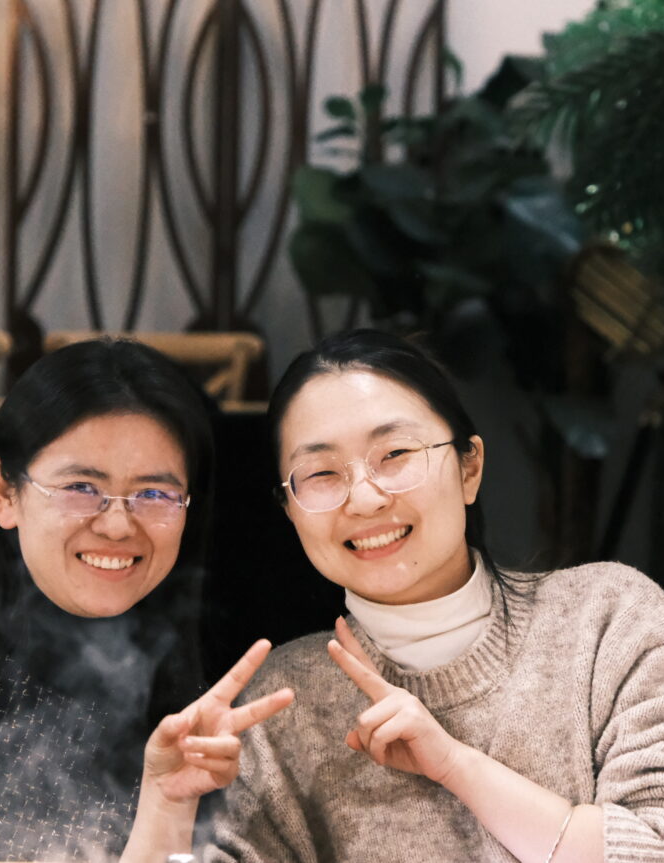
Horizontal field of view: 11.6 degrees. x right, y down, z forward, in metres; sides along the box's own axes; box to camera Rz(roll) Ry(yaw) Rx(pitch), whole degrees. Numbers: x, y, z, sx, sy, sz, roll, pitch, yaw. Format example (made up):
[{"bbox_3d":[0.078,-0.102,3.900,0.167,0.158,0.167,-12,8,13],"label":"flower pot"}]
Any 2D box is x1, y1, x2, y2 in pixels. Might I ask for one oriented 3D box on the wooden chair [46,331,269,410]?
[{"bbox_3d":[-0.390,0.227,6.973,0.490,0.830,0.510,1,8,-2],"label":"wooden chair"}]

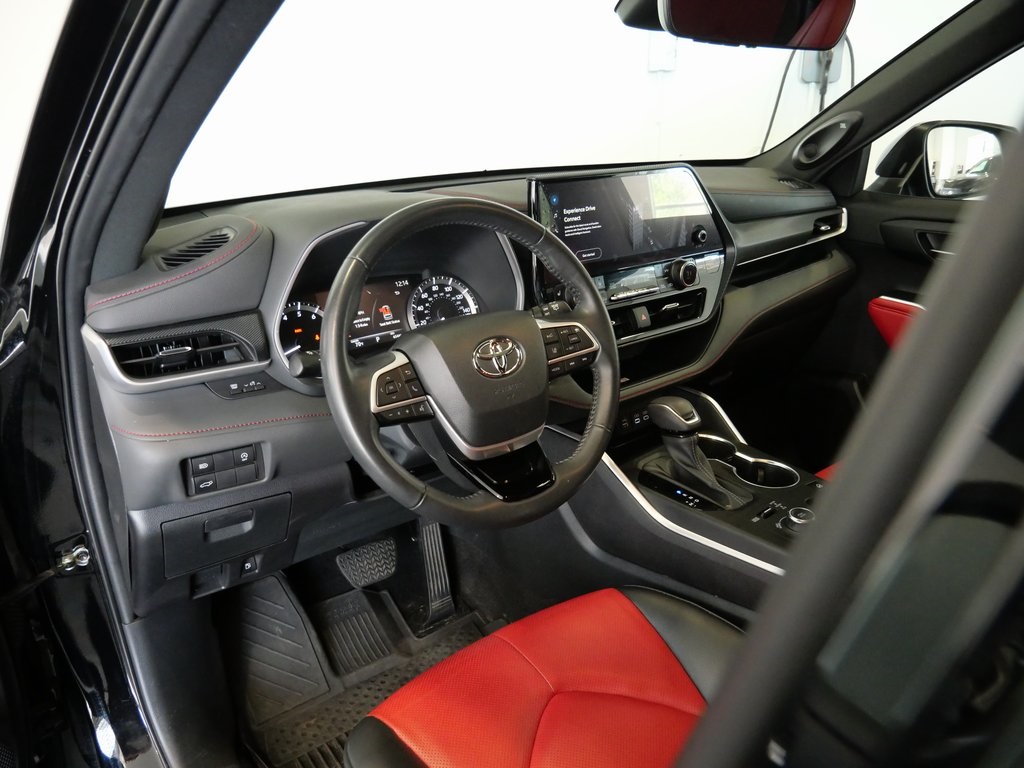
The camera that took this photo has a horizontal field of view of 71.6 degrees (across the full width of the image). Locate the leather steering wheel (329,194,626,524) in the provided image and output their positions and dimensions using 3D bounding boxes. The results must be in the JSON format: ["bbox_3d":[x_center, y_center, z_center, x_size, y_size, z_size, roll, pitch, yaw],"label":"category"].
[{"bbox_3d":[-0.043,-0.022,0.824,0.378,0.375,0.120,-16,0,-33],"label":"leather steering wheel"}]

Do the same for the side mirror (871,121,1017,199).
[{"bbox_3d":[0.985,-0.517,1.618,0.235,0.190,0.150,-6,21,-13],"label":"side mirror"}]

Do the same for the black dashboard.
[{"bbox_3d":[0.089,-0.177,1.252,1.470,0.420,0.460,-16,25,-33],"label":"black dashboard"}]

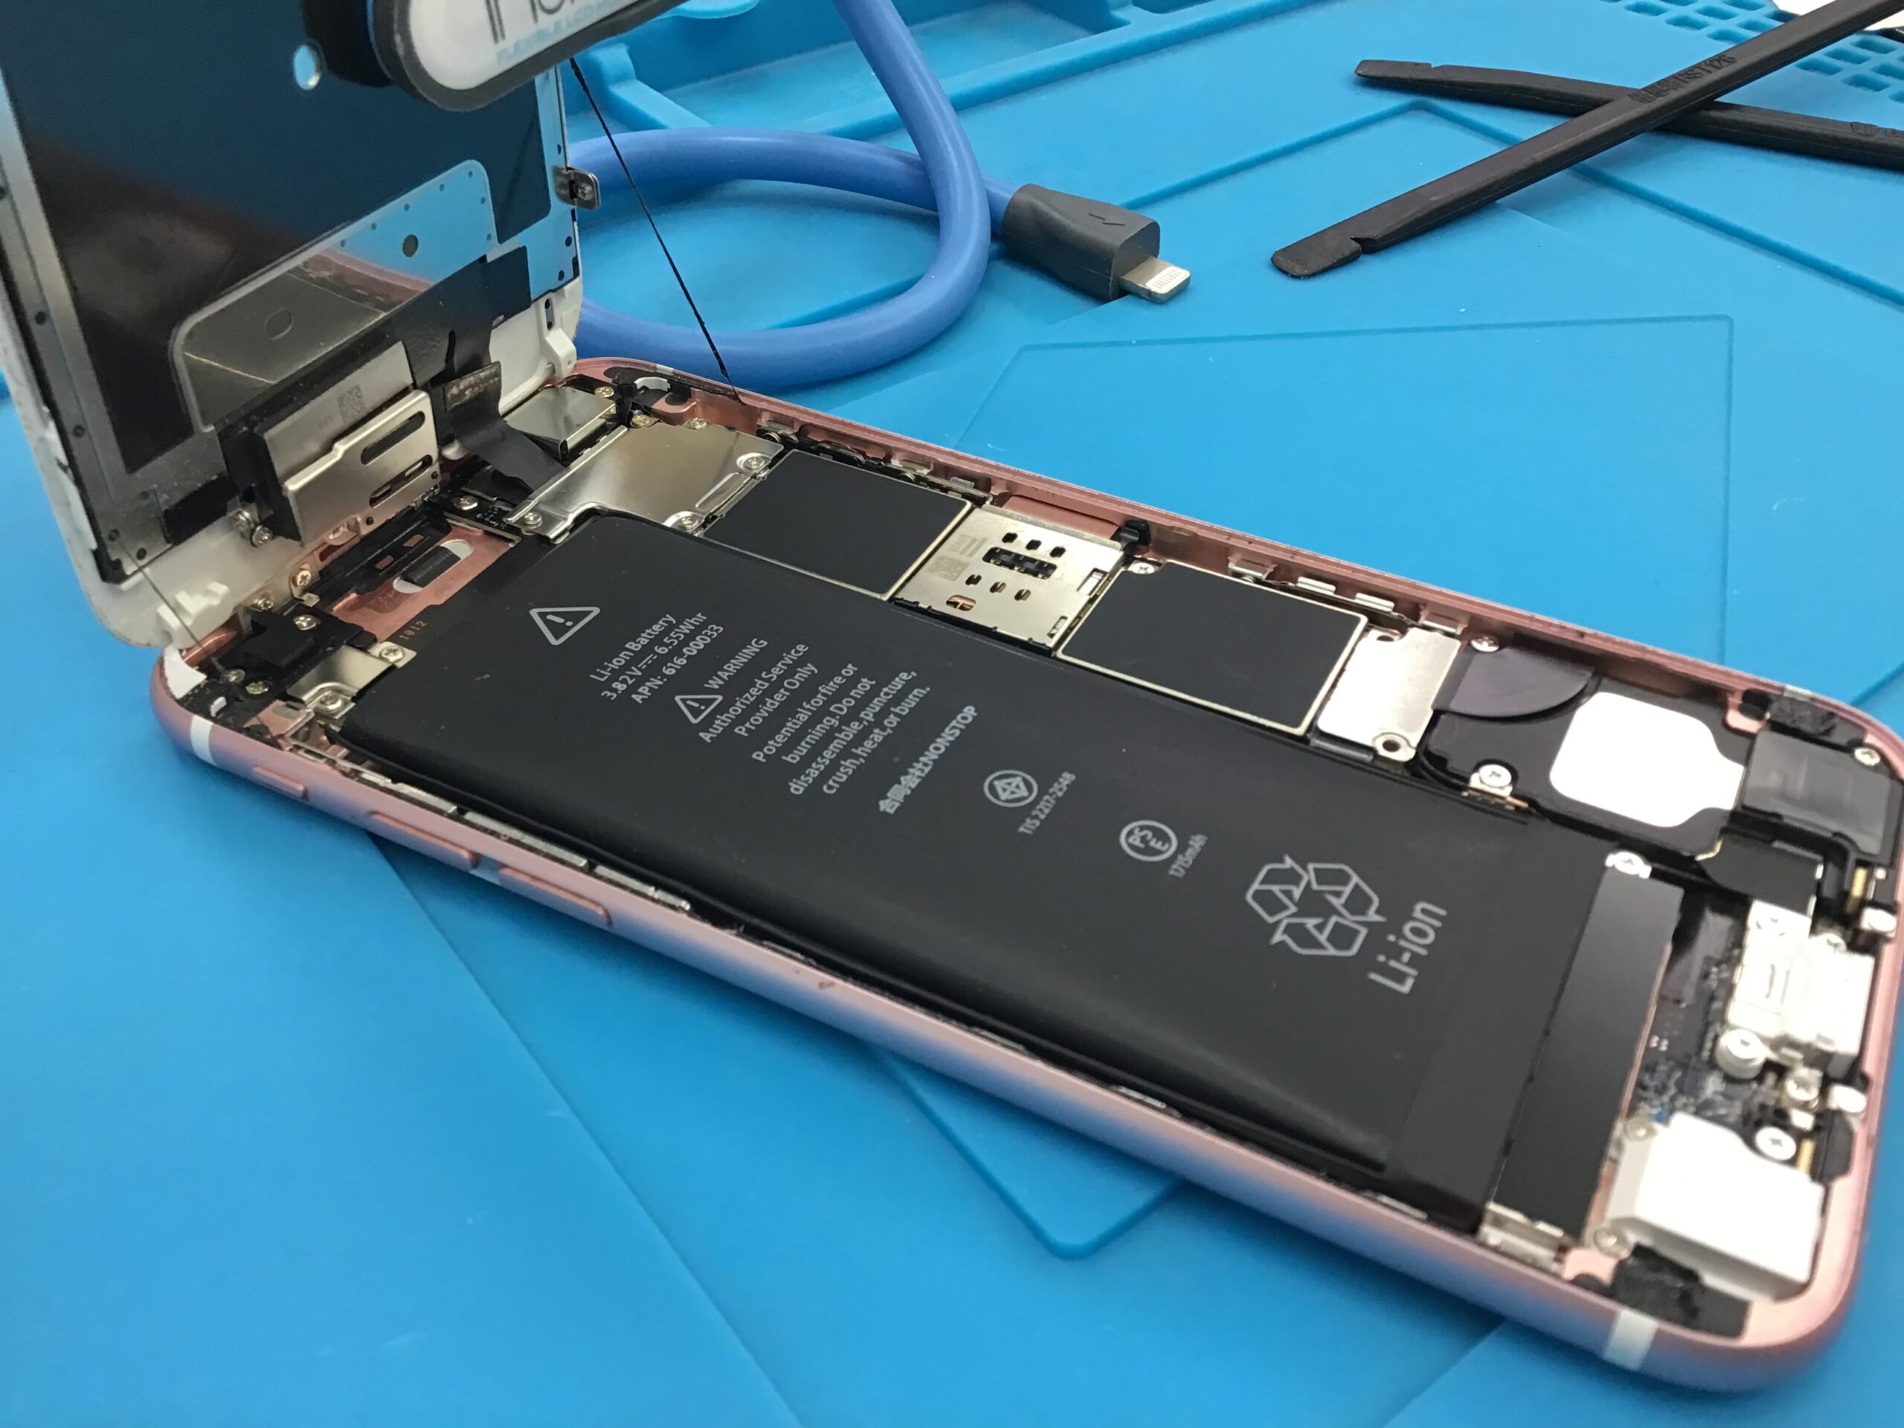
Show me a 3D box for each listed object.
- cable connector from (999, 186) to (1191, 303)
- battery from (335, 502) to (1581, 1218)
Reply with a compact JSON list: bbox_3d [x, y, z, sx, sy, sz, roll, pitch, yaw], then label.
[{"bbox_3d":[0.017,-0.057,0.206,0.025,0.008,0.010,30,50,29],"label":"cable connector"},{"bbox_3d":[0.000,0.006,0.138,0.097,0.005,0.038,19,46,20],"label":"battery"}]

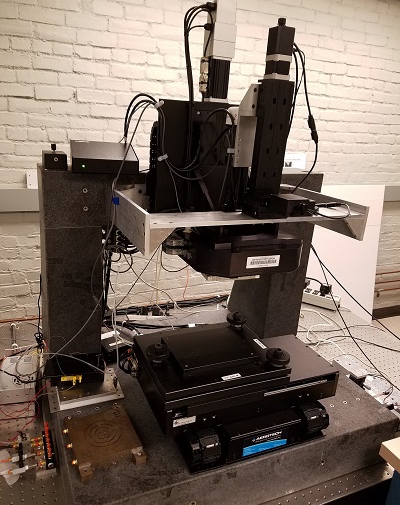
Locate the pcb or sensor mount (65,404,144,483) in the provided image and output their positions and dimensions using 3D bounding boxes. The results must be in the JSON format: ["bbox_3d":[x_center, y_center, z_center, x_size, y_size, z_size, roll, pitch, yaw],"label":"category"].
[{"bbox_3d":[-0.249,0.468,1.011,0.167,0.024,0.206,-5,20,-25],"label":"pcb or sensor mount"}]

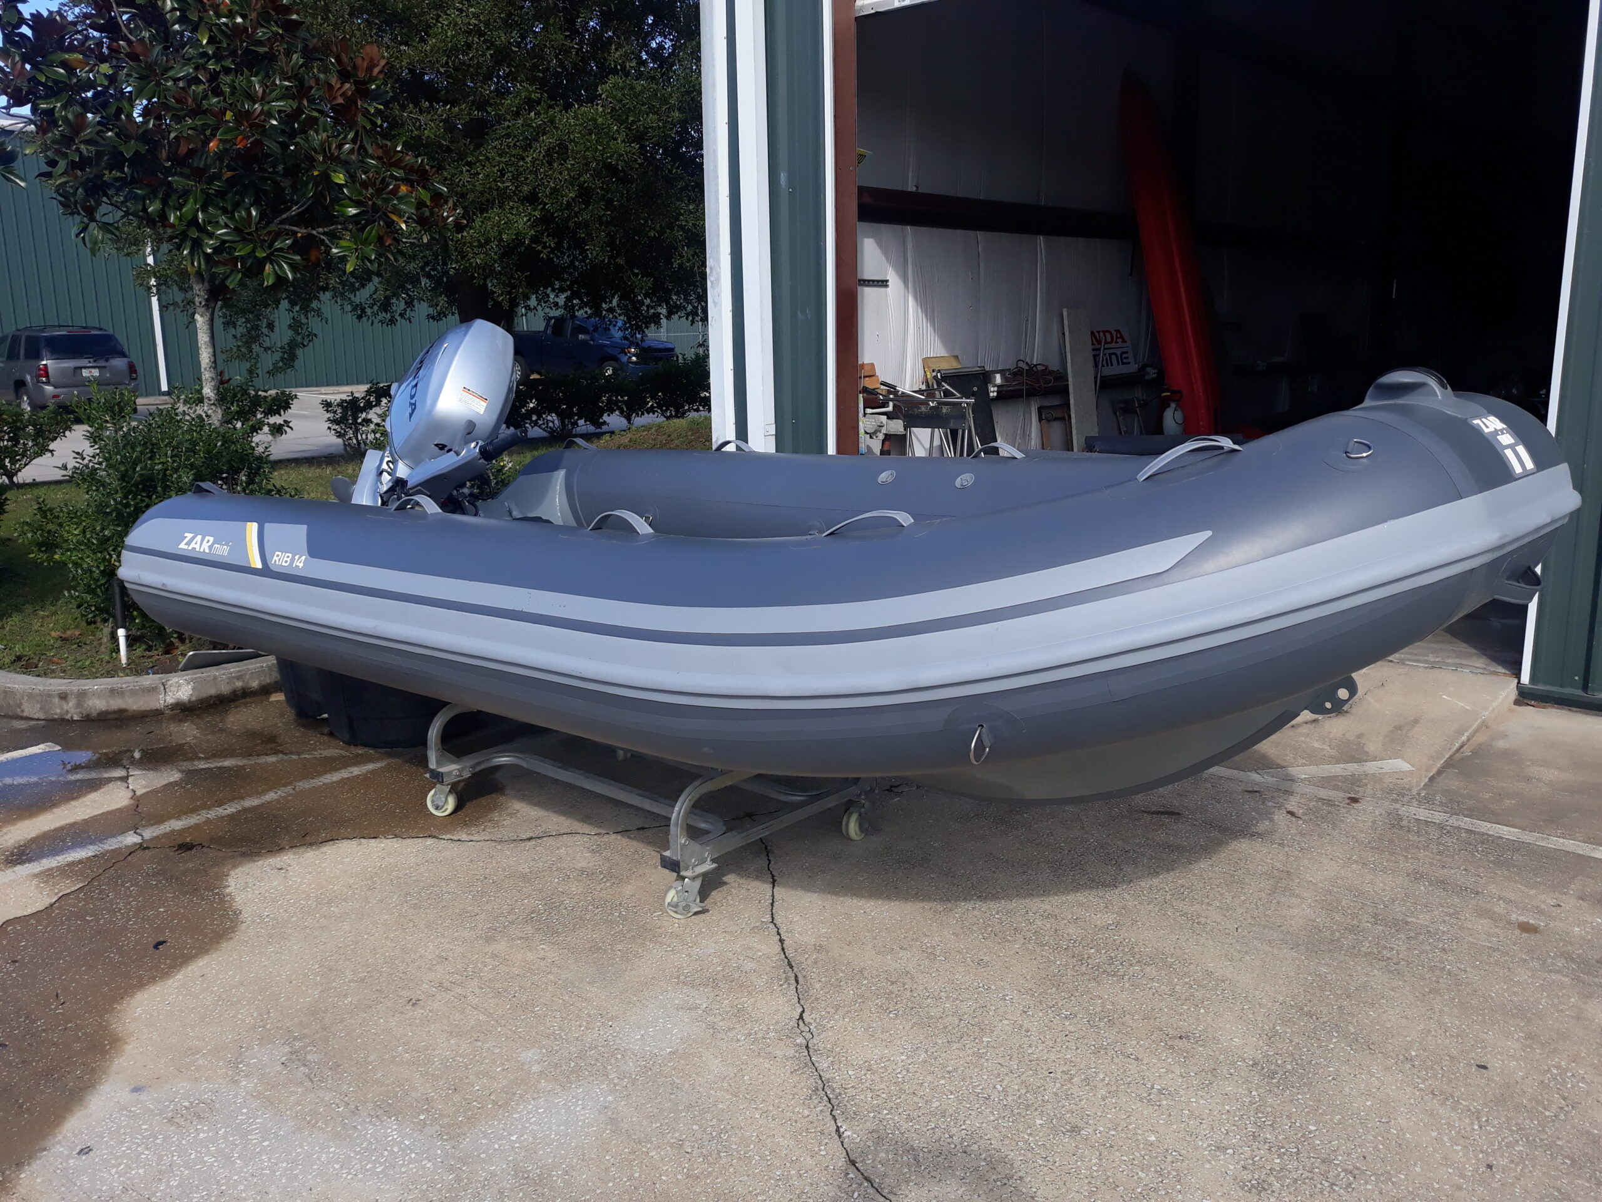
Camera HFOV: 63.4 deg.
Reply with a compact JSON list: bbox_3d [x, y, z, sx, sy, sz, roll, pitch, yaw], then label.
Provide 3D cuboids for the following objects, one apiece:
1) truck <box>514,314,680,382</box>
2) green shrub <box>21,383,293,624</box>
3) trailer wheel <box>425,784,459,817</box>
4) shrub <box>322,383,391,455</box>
[{"bbox_3d":[-5.998,-6.923,36.000,5.850,1.920,2.050,8,15,36],"label":"truck"},{"bbox_3d":[-3.258,-0.555,6.472,1.300,1.220,1.220,-7,13,-26],"label":"green shrub"},{"bbox_3d":[-1.143,0.638,4.128,0.100,0.100,0.034,1,12,10],"label":"trailer wheel"},{"bbox_3d":[-5.290,-2.207,15.524,0.900,0.880,0.870,-5,12,-18],"label":"shrub"}]

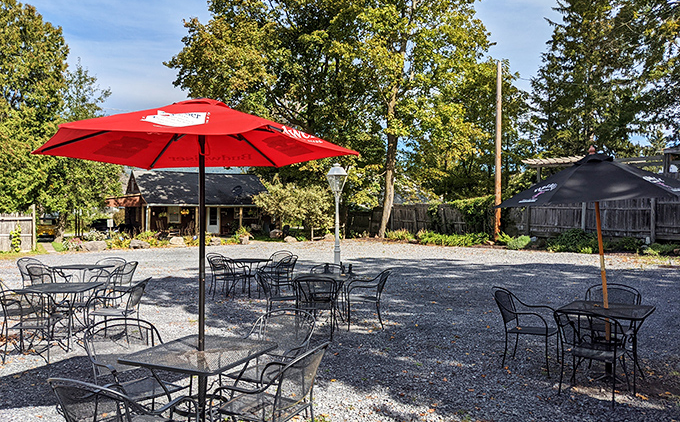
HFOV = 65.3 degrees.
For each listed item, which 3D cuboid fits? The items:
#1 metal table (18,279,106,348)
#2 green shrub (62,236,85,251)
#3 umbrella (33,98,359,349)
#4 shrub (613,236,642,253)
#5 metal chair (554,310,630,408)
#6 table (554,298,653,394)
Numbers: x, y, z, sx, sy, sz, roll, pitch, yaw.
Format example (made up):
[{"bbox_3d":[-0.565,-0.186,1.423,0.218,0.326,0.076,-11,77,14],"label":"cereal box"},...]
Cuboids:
[{"bbox_3d":[-3.570,1.340,6.800,0.800,0.720,0.800,0,0,0],"label":"metal table"},{"bbox_3d":[-10.800,1.340,21.500,0.900,0.570,0.800,0,0,-27],"label":"green shrub"},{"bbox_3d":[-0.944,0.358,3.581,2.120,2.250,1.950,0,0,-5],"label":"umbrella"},{"bbox_3d":[12.140,1.390,22.400,1.250,0.620,1.100,0,0,24],"label":"shrub"},{"bbox_3d":[2.310,1.280,4.840,0.570,0.840,0.630,0,0,36],"label":"metal chair"},{"bbox_3d":[2.623,1.314,5.225,0.770,0.720,0.770,0,0,39],"label":"table"}]

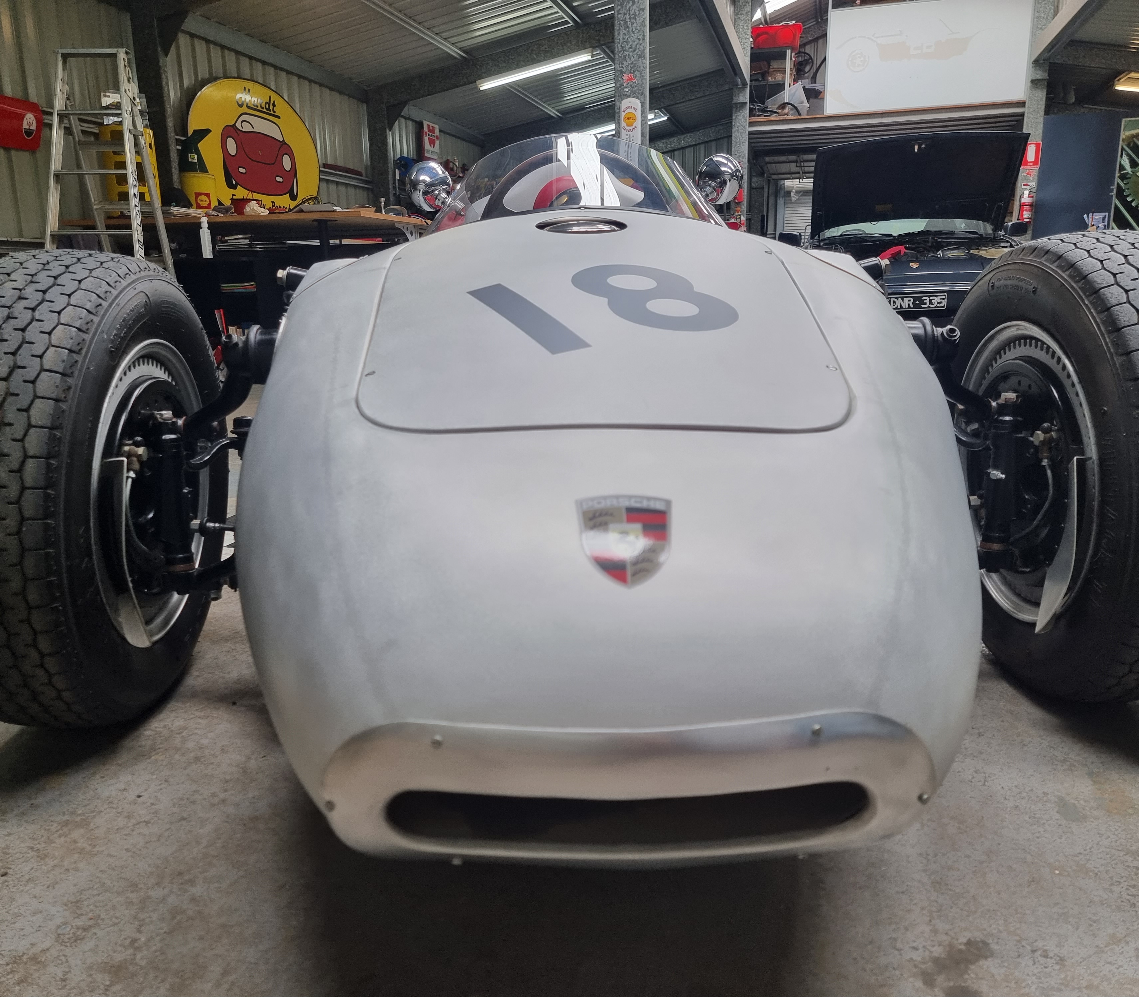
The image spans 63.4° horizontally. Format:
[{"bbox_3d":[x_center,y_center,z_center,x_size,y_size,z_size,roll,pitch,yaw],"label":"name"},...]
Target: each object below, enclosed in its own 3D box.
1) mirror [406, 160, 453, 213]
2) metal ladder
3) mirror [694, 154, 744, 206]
[{"bbox_3d":[-0.299,-0.667,1.970,0.107,0.110,0.078,3,14,16],"label":"mirror"},{"bbox_3d":[-2.420,-1.395,4.860,0.570,1.800,0.950,-2,13,-3],"label":"metal ladder"},{"bbox_3d":[0.321,-0.687,1.985,0.107,0.110,0.078,-6,14,-19],"label":"mirror"}]

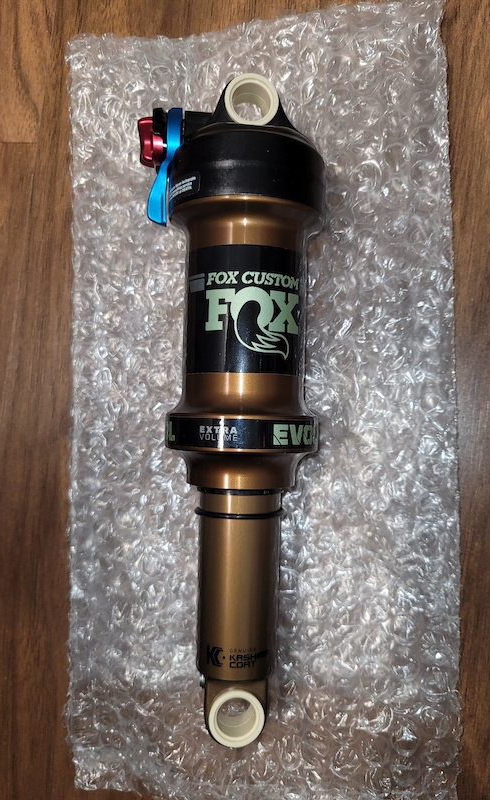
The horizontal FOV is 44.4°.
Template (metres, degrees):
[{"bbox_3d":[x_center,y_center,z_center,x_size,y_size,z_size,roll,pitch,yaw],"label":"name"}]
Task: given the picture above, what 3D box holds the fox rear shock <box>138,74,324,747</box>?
[{"bbox_3d":[-0.006,0.002,0.221,0.068,0.057,0.243,2,88,-5],"label":"fox rear shock"}]

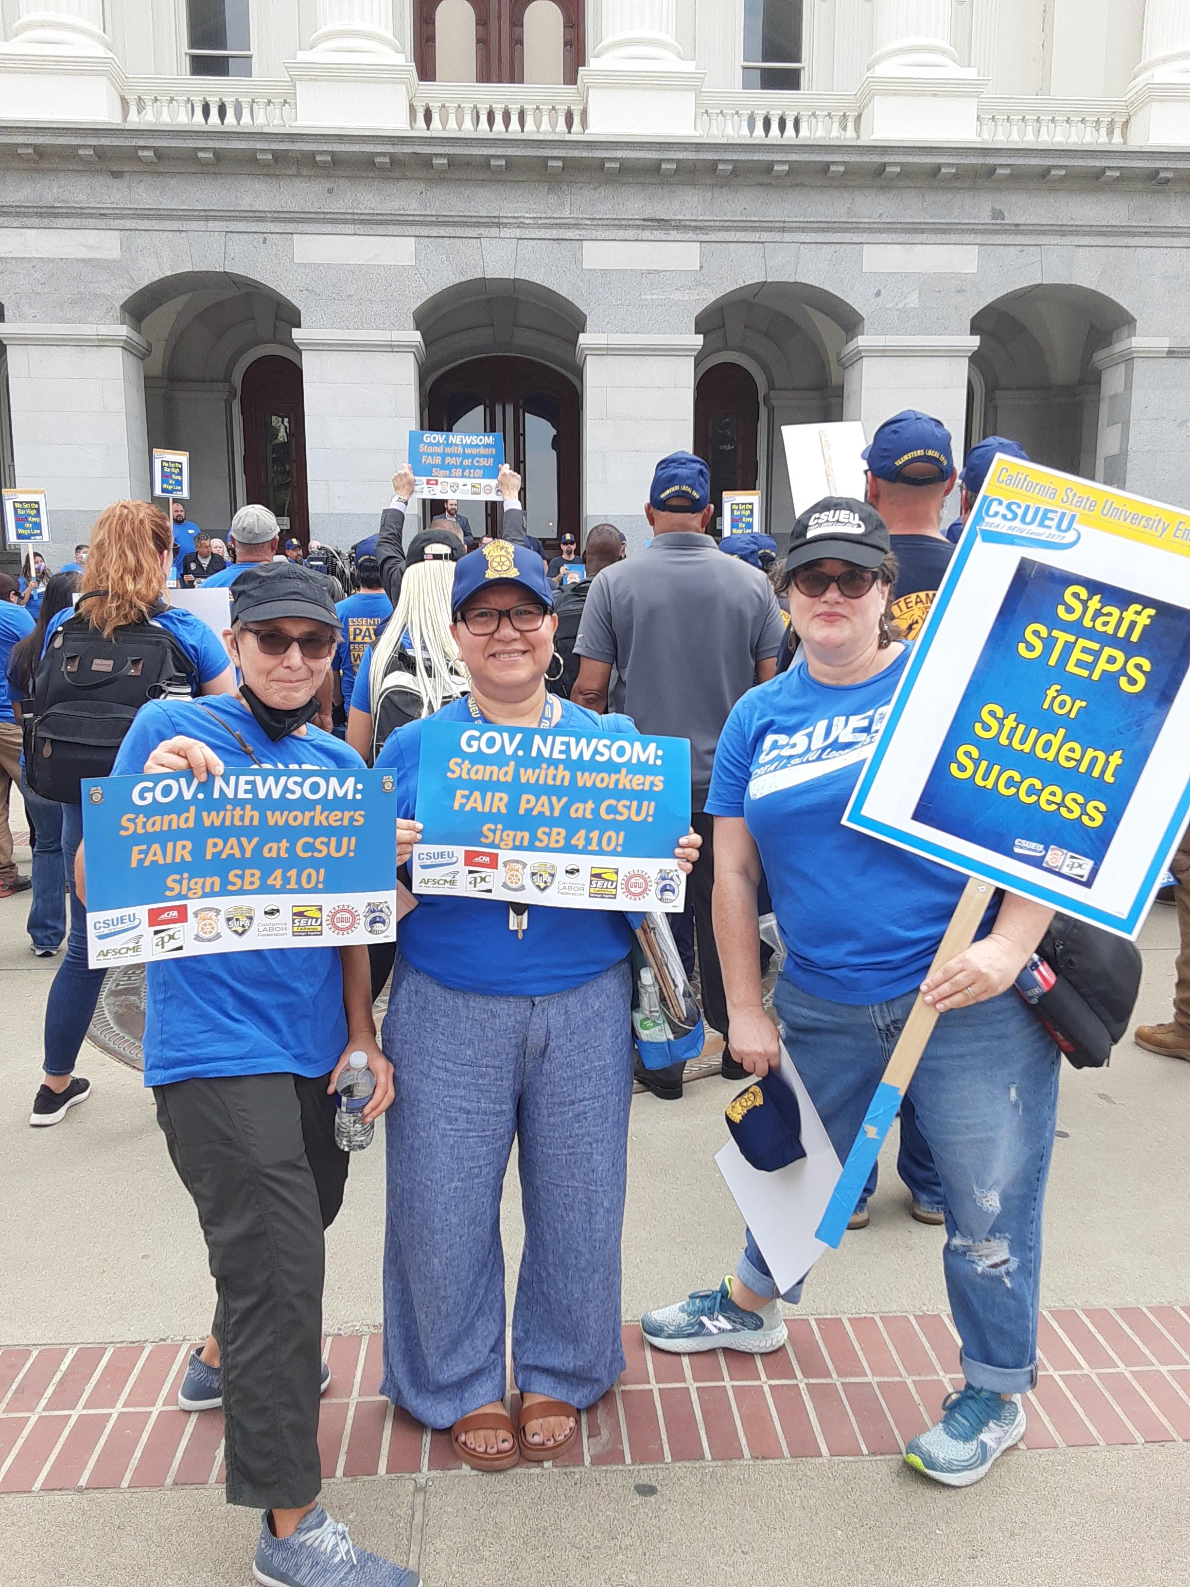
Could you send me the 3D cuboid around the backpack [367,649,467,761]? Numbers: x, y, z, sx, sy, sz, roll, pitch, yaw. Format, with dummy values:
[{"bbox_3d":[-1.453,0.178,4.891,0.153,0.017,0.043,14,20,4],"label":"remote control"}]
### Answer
[{"bbox_3d":[-0.437,-0.169,3.376,0.320,0.450,0.200,0,9,-4],"label":"backpack"}]

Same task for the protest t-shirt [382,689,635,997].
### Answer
[{"bbox_3d":[-0.147,0.069,2.114,0.460,0.500,0.310,-2,9,-11],"label":"protest t-shirt"}]

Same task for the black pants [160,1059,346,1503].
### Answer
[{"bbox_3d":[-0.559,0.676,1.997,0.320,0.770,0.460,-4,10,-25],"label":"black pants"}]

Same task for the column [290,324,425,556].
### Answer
[{"bbox_3d":[-3.389,-4.539,18.225,1.760,4.150,1.250,-1,9,-4],"label":"column"}]

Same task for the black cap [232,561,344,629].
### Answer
[{"bbox_3d":[-0.470,-0.295,1.861,0.163,0.120,0.235,-3,10,-18],"label":"black cap"}]

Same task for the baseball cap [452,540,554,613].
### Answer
[{"bbox_3d":[-0.143,-0.334,1.936,0.165,0.130,0.255,-1,7,-3],"label":"baseball cap"}]

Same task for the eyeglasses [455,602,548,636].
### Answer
[{"bbox_3d":[-0.150,-0.280,2.006,0.142,0.048,0.140,-5,10,-6],"label":"eyeglasses"}]

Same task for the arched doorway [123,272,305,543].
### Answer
[{"bbox_3d":[-5.359,-4.824,18.102,2.460,4.950,1.250,-1,9,-4],"label":"arched doorway"}]

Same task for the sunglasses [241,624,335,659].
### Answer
[{"bbox_3d":[-0.484,-0.243,1.944,0.138,0.045,0.145,4,7,-28],"label":"sunglasses"}]

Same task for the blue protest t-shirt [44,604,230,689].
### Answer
[{"bbox_3d":[-1.235,-0.188,3.374,0.490,0.630,0.280,-1,9,-4],"label":"blue protest t-shirt"}]

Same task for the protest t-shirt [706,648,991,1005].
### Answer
[{"bbox_3d":[0.455,0.040,2.156,0.510,0.600,0.340,3,10,15],"label":"protest t-shirt"}]

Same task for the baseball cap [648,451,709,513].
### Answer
[{"bbox_3d":[0.250,-0.892,3.592,0.175,0.165,0.265,0,10,2],"label":"baseball cap"}]

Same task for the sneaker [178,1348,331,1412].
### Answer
[{"bbox_3d":[-0.636,1.088,2.347,0.283,0.100,0.100,-2,10,-9],"label":"sneaker"}]

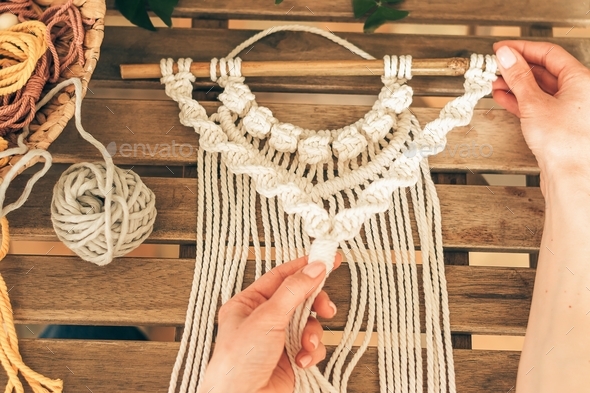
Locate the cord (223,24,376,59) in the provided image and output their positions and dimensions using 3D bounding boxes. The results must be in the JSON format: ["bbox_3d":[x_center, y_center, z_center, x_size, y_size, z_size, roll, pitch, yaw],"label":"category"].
[{"bbox_3d":[0.004,-0.120,0.956,0.115,0.014,0.028,0,70,0],"label":"cord"}]

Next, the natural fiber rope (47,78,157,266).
[{"bbox_3d":[-0.138,-0.011,0.890,0.080,0.080,0.123,2,70,0],"label":"natural fiber rope"}]

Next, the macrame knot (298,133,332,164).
[{"bbox_3d":[0.015,-0.036,0.932,0.024,0.020,0.024,-2,70,-2],"label":"macrame knot"}]

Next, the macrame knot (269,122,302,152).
[{"bbox_3d":[-0.008,-0.044,0.934,0.024,0.020,0.024,15,71,4],"label":"macrame knot"}]

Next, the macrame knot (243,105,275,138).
[{"bbox_3d":[-0.028,-0.056,0.938,0.024,0.020,0.024,30,72,9],"label":"macrame knot"}]

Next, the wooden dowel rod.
[{"bbox_3d":[0.014,-0.099,0.952,0.301,0.012,0.012,-1,70,2],"label":"wooden dowel rod"}]

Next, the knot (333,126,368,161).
[{"bbox_3d":[0.041,-0.041,0.934,0.024,0.020,0.024,-18,72,-8],"label":"knot"}]

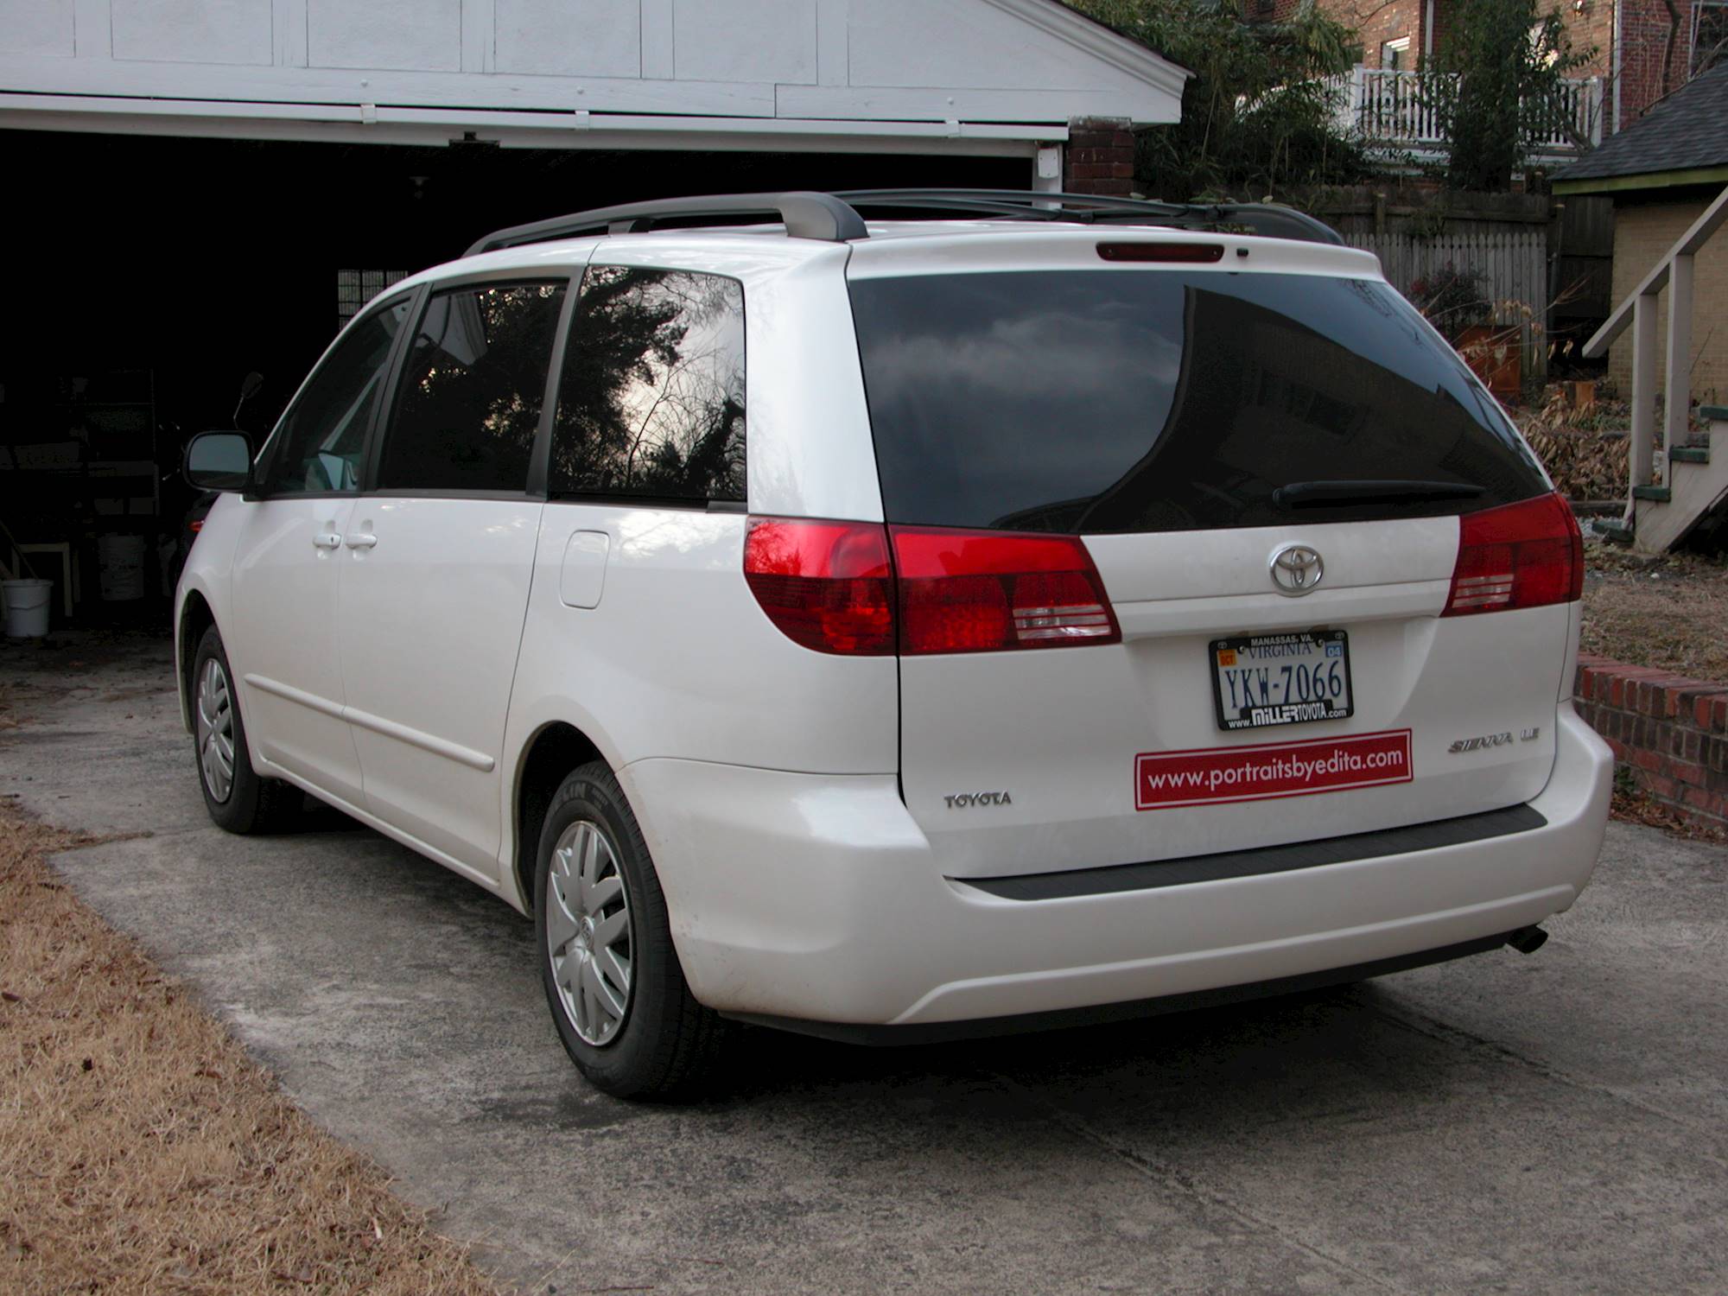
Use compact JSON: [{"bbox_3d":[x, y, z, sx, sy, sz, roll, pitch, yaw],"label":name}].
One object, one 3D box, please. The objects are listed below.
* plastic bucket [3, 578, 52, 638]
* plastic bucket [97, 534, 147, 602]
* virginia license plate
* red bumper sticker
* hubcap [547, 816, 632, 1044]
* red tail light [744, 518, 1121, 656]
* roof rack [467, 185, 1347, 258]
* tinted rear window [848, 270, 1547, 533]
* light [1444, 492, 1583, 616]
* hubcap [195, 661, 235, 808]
[{"bbox_3d":[-4.559,-0.217,13.600,0.295,0.300,0.295,0,6,0],"label":"plastic bucket"},{"bbox_3d":[-4.549,-0.488,15.300,0.310,0.385,0.310,0,6,0],"label":"plastic bucket"},{"bbox_3d":[0.752,0.057,4.468,0.310,0.160,0.020,-4,-1,-28],"label":"virginia license plate"},{"bbox_3d":[0.747,0.216,4.489,0.624,0.098,0.010,-4,4,-28],"label":"red bumper sticker"},{"bbox_3d":[-0.543,0.572,4.990,0.059,0.441,0.441,-4,8,-28],"label":"hubcap"},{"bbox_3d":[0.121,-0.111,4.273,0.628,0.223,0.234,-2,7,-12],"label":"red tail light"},{"bbox_3d":[-0.011,-0.964,5.726,1.176,0.147,2.097,-4,8,-28],"label":"roof rack"},{"bbox_3d":[0.633,-0.461,4.616,1.509,0.642,0.093,-4,-31,-28],"label":"tinted rear window"},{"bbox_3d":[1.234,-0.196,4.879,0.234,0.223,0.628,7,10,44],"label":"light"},{"bbox_3d":[-1.961,0.252,7.579,0.059,0.435,0.435,-4,8,-28],"label":"hubcap"}]

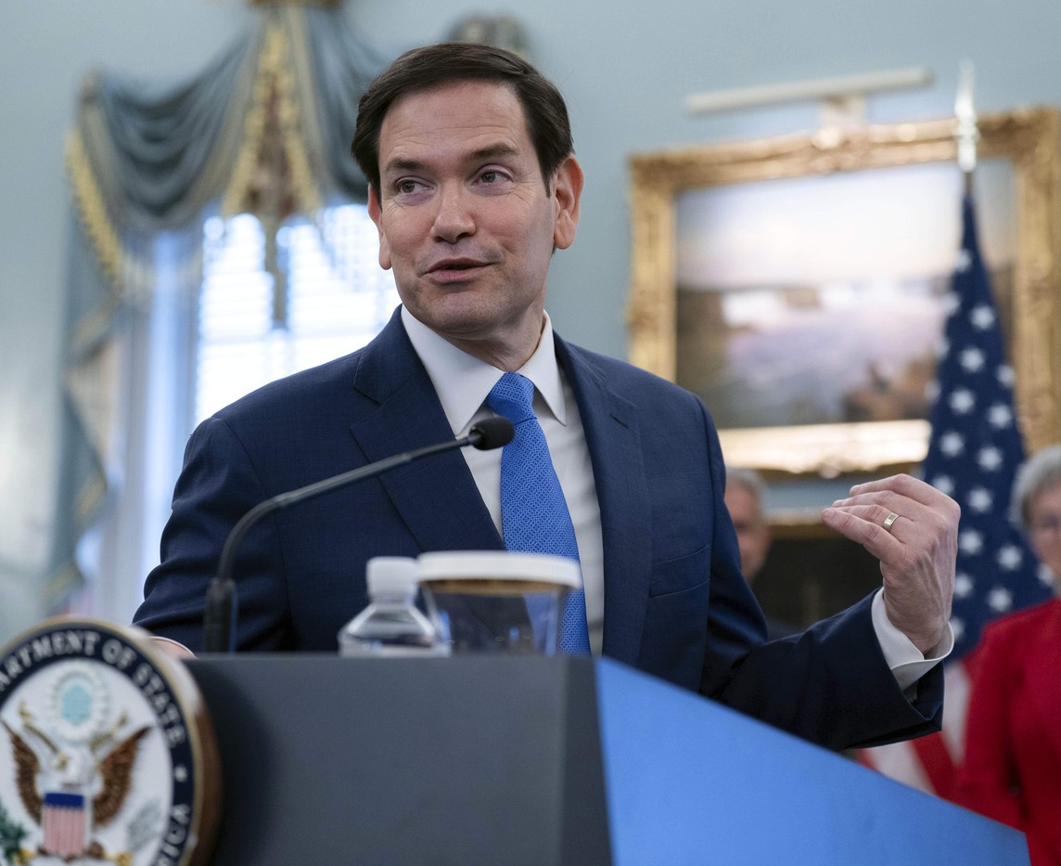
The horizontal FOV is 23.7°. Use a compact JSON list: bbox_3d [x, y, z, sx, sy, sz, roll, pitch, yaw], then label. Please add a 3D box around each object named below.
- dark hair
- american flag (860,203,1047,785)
[{"bbox_3d":[-0.056,-0.242,2.080,0.178,0.180,0.205,-5,4,16],"label":"dark hair"},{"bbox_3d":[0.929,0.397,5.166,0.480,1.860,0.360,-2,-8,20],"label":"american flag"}]

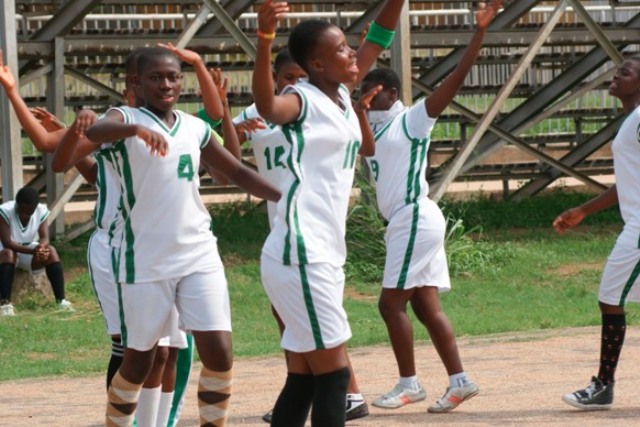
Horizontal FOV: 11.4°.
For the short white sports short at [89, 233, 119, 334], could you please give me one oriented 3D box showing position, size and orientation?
[{"bbox_3d":[-0.794,0.268,12.800,0.300,0.450,0.370,1,1,26],"label":"short white sports short"}]

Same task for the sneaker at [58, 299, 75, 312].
[{"bbox_3d":[-1.901,0.694,24.000,0.100,0.110,0.260,0,1,-18],"label":"sneaker"}]

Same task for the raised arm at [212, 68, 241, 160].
[{"bbox_3d":[-0.371,-0.361,12.700,0.125,0.430,0.130,0,1,0],"label":"raised arm"}]

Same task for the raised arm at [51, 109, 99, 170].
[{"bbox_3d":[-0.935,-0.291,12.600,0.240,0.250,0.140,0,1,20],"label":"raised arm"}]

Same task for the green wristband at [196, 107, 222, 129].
[{"bbox_3d":[-0.435,-0.377,12.700,0.100,0.085,0.085,0,1,0],"label":"green wristband"}]

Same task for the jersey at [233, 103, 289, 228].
[{"bbox_3d":[-0.149,-0.177,14.200,0.430,0.630,0.270,1,2,36],"label":"jersey"}]

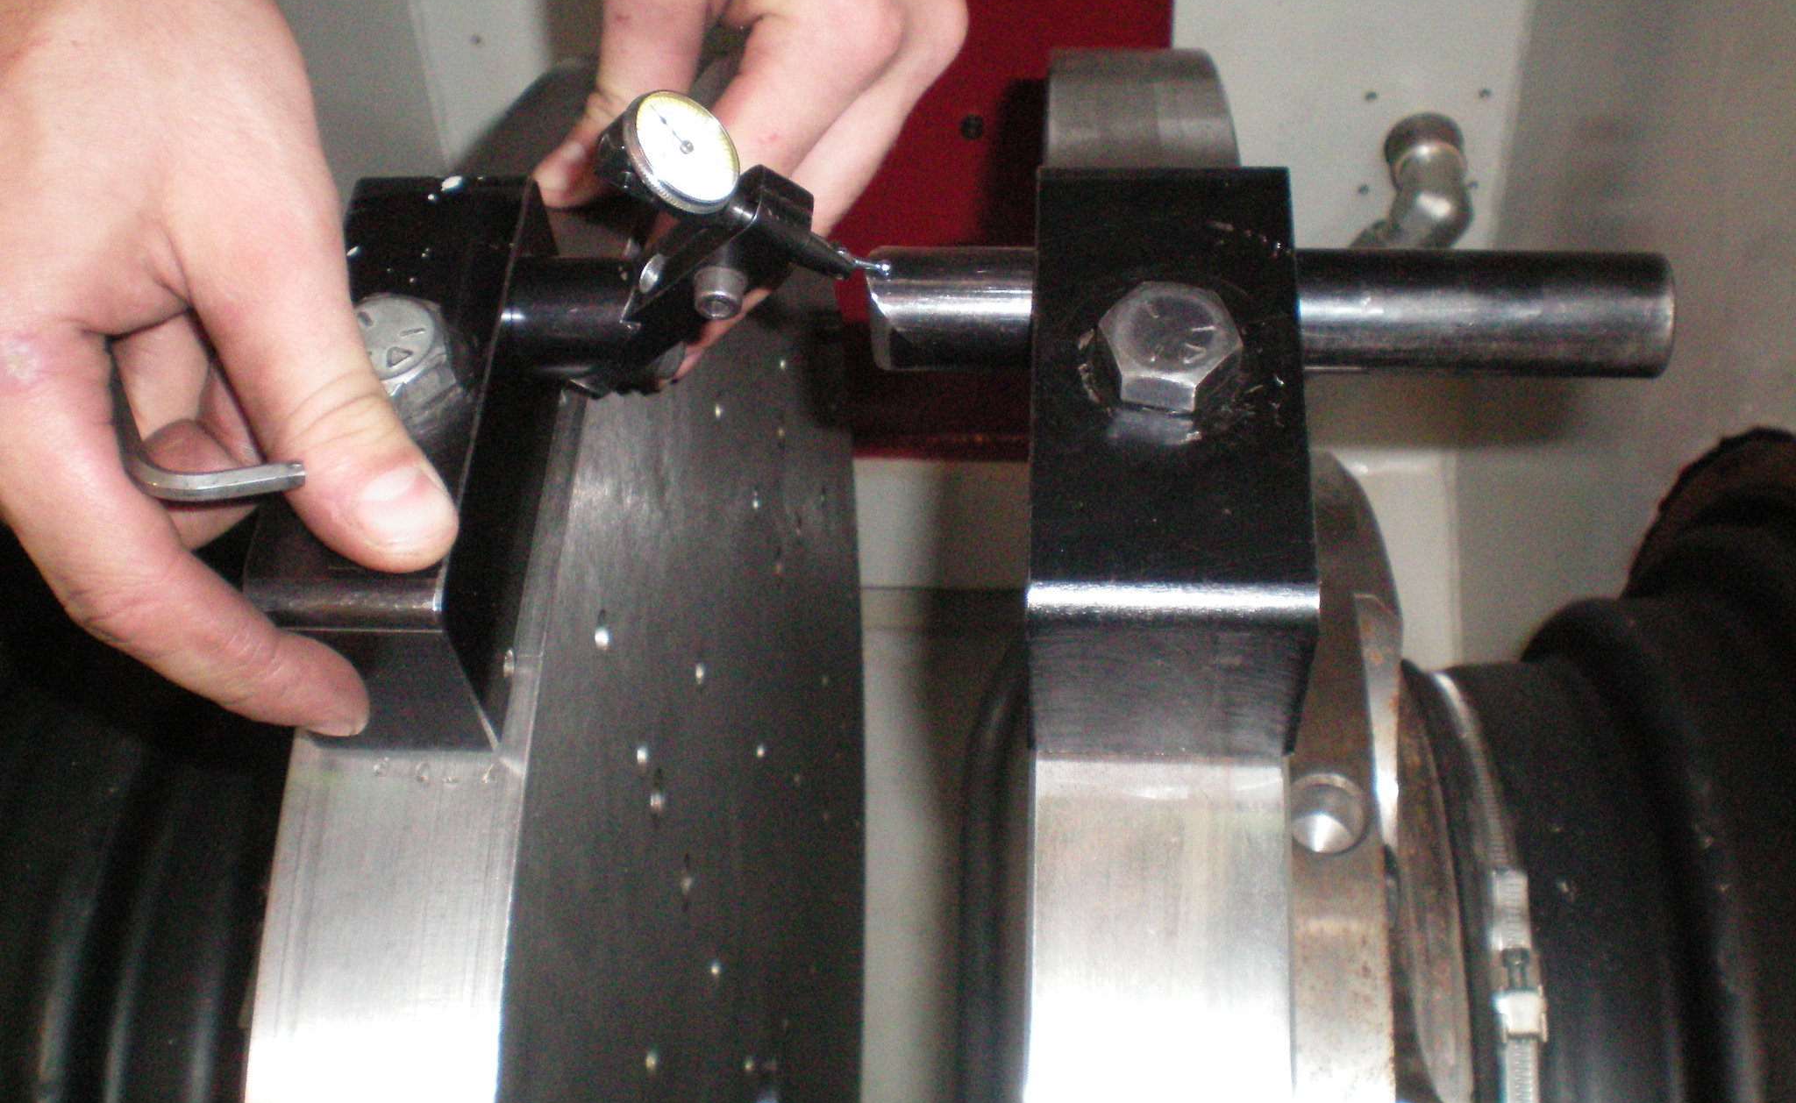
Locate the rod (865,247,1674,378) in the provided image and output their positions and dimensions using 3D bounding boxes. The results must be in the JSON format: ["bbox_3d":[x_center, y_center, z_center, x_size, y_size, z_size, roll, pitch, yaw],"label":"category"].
[{"bbox_3d":[0.074,-0.050,0.409,0.161,0.026,0.026,1,39,5],"label":"rod"}]

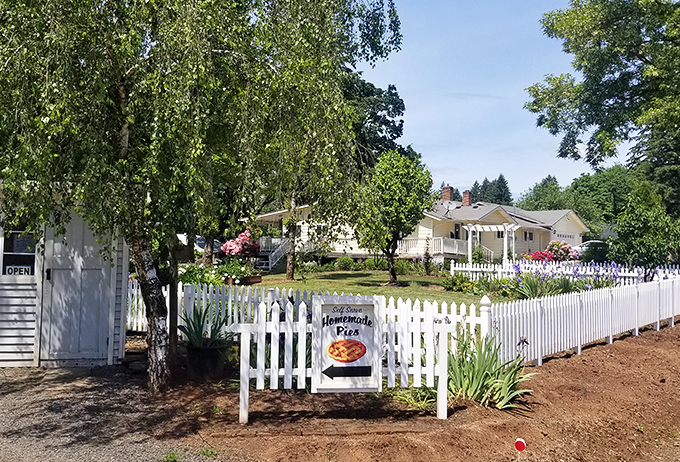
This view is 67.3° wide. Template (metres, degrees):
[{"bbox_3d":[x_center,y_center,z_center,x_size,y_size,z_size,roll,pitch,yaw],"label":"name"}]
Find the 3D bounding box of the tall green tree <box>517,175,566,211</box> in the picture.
[{"bbox_3d":[22.490,-1.674,57.000,6.000,9.264,5.800,0,-1,0],"label":"tall green tree"}]

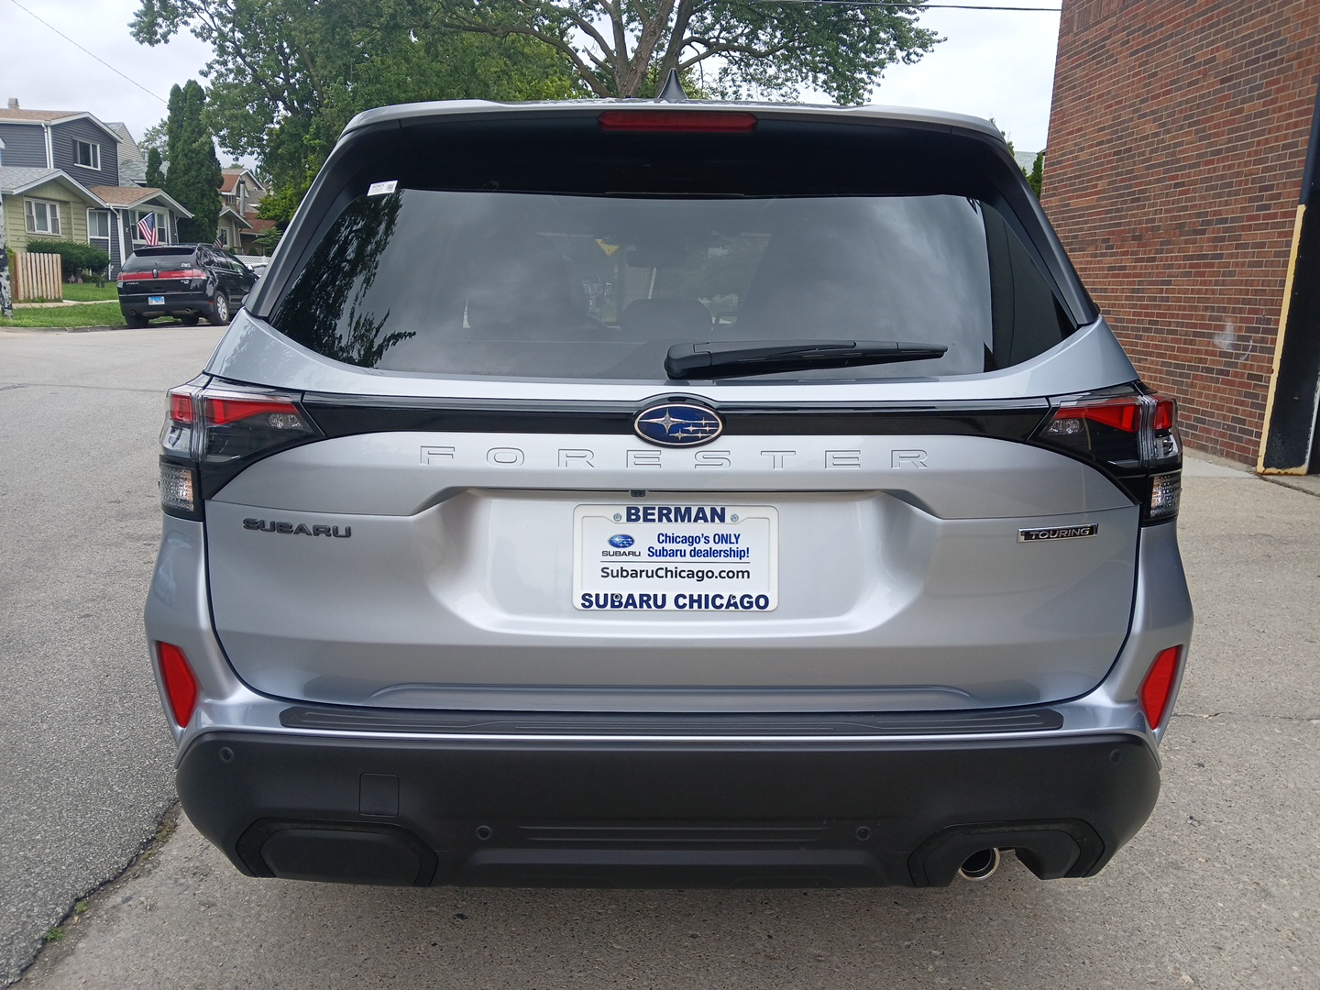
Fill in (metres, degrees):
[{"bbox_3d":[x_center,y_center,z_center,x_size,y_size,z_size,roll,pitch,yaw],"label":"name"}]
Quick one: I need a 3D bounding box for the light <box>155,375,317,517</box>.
[{"bbox_3d":[-0.674,-0.076,1.621,0.325,0.245,0.240,1,12,-1],"label":"light"}]

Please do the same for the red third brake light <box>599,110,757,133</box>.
[{"bbox_3d":[0.029,-0.603,1.600,0.255,0.035,0.045,1,12,-1],"label":"red third brake light"}]

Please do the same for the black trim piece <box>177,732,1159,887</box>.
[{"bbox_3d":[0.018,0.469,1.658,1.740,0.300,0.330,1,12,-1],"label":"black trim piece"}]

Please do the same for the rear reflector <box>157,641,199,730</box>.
[{"bbox_3d":[-0.769,0.301,1.582,0.095,0.143,0.045,8,14,30],"label":"rear reflector"}]

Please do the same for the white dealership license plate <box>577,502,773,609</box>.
[{"bbox_3d":[0.025,0.096,1.508,0.313,0.162,0.012,1,3,1],"label":"white dealership license plate"}]

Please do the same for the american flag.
[{"bbox_3d":[-21.712,-11.206,42.000,0.880,1.450,0.300,2,12,-2],"label":"american flag"}]

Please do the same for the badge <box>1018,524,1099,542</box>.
[{"bbox_3d":[0.623,0.059,1.549,0.133,0.021,0.010,-3,12,-17],"label":"badge"}]

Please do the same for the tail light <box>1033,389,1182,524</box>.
[{"bbox_3d":[0.726,-0.065,1.641,0.325,0.245,0.240,1,12,-1],"label":"tail light"}]

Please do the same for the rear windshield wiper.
[{"bbox_3d":[0.229,-0.211,1.532,0.435,0.060,0.060,1,12,-1],"label":"rear windshield wiper"}]

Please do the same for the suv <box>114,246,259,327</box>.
[{"bbox_3d":[-10.200,-4.629,21.925,1.925,1.710,4.737,-1,12,-4],"label":"suv"}]

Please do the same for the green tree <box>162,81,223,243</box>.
[{"bbox_3d":[-22.802,-15.462,48.500,2.800,9.200,2.800,2,12,-2],"label":"green tree"}]

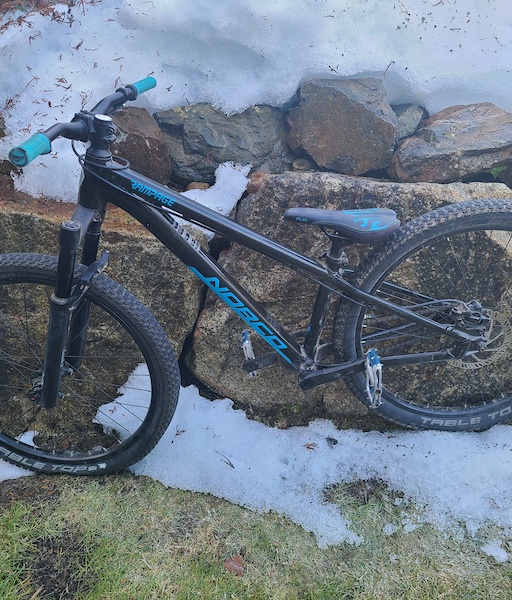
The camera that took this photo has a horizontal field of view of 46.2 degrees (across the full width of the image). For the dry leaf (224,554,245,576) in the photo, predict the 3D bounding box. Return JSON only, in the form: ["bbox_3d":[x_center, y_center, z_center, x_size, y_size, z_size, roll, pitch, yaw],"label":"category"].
[{"bbox_3d":[-0.050,0.620,1.403,0.050,0.015,0.055,-4,36,0],"label":"dry leaf"}]

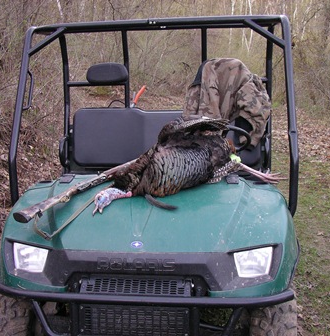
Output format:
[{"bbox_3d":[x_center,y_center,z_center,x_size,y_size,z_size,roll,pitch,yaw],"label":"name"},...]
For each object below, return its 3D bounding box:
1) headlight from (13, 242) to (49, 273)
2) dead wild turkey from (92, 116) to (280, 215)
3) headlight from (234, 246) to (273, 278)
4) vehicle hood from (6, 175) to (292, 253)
[{"bbox_3d":[-0.617,0.412,2.220,0.170,0.130,0.085,0,11,7],"label":"headlight"},{"bbox_3d":[0.100,-0.039,2.391,0.930,0.430,0.430,-4,11,-13],"label":"dead wild turkey"},{"bbox_3d":[0.390,0.411,2.099,0.170,0.130,0.085,0,11,7],"label":"headlight"},{"bbox_3d":[-0.103,0.206,2.246,1.280,0.265,0.530,0,11,7],"label":"vehicle hood"}]

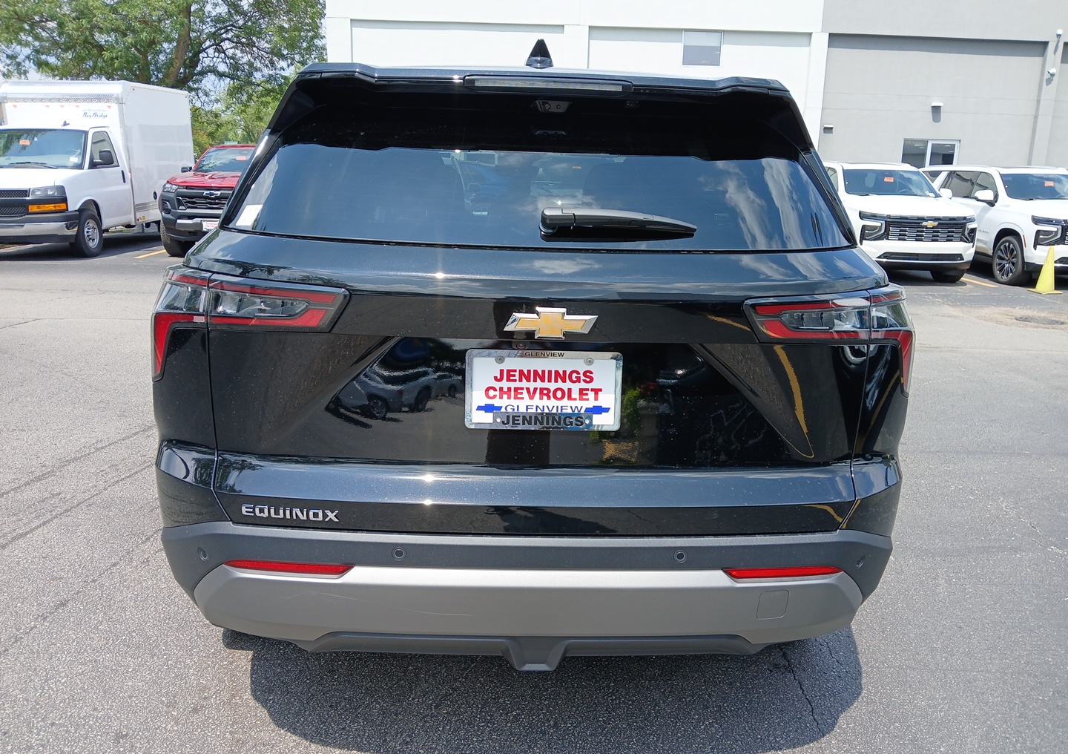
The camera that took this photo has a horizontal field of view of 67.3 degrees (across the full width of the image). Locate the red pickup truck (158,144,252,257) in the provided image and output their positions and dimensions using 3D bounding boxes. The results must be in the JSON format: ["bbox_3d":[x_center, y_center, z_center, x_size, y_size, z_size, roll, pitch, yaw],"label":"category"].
[{"bbox_3d":[-5.228,-3.332,14.833,1.950,1.950,5.400,0,13,-7],"label":"red pickup truck"}]

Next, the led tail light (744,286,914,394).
[{"bbox_3d":[0.645,-0.061,1.720,0.490,0.280,0.260,1,13,-2],"label":"led tail light"}]

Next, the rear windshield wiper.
[{"bbox_3d":[0.173,-0.300,1.607,0.325,0.068,0.065,1,13,-2],"label":"rear windshield wiper"}]

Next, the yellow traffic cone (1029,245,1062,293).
[{"bbox_3d":[7.794,-1.641,12.158,0.360,0.690,0.360,-1,13,-8],"label":"yellow traffic cone"}]

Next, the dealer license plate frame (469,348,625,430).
[{"bbox_3d":[0.021,0.027,1.587,0.312,0.162,0.020,1,13,-2],"label":"dealer license plate frame"}]

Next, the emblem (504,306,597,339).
[{"bbox_3d":[0.032,-0.103,1.530,0.180,0.062,0.020,1,13,-2],"label":"emblem"}]

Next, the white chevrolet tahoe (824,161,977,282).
[{"bbox_3d":[6.305,-2.912,14.809,2.060,1.920,5.350,2,13,5],"label":"white chevrolet tahoe"}]

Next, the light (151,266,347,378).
[{"bbox_3d":[-0.602,-0.088,1.665,0.490,0.280,0.260,1,13,-2],"label":"light"}]

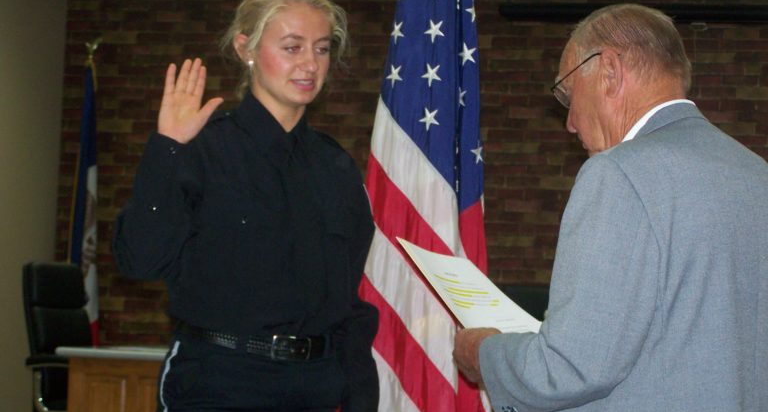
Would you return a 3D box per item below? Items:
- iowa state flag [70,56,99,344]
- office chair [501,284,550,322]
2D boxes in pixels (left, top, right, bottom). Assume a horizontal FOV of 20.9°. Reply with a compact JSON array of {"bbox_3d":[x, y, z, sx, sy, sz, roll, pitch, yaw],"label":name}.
[{"bbox_3d":[-1.772,0.099,12.323,0.250,2.046,0.200,2,-3,14],"label":"iowa state flag"},{"bbox_3d":[0.655,0.905,9.780,0.630,1.080,0.660,2,-3,14],"label":"office chair"}]

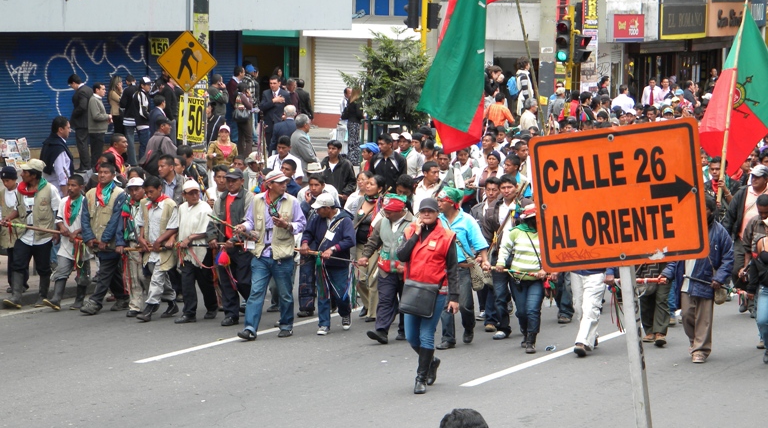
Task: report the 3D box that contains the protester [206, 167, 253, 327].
[{"bbox_3d":[-1.657,0.350,25.237,0.540,1.712,0.450,3,6,25],"label":"protester"}]

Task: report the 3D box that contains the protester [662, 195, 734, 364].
[{"bbox_3d":[3.175,0.633,23.282,0.660,1.662,0.480,3,6,20],"label":"protester"}]

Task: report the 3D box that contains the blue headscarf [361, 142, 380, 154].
[{"bbox_3d":[-0.180,-0.865,31.000,0.270,0.140,0.180,9,2,-25],"label":"blue headscarf"}]

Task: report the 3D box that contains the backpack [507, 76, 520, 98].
[{"bbox_3d":[2.640,-2.579,47.500,0.220,0.460,0.300,-2,6,-30],"label":"backpack"}]

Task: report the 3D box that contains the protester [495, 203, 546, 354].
[{"bbox_3d":[1.410,0.650,23.650,0.560,1.509,0.420,2,6,15],"label":"protester"}]

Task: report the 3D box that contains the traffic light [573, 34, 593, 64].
[{"bbox_3d":[3.664,-3.042,43.000,0.290,0.520,0.250,4,7,30],"label":"traffic light"}]

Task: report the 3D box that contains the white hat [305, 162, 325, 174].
[{"bbox_3d":[-0.797,-0.529,27.100,0.240,0.120,0.280,3,6,27],"label":"white hat"}]

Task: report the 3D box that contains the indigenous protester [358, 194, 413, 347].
[{"bbox_3d":[0.046,0.558,24.193,0.600,1.548,0.550,3,6,25],"label":"indigenous protester"}]

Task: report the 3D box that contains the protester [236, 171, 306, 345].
[{"bbox_3d":[-1.143,0.418,23.450,0.660,1.703,0.580,3,6,20],"label":"protester"}]

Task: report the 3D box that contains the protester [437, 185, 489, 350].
[{"bbox_3d":[0.787,0.546,23.350,0.550,1.635,0.520,5,7,37],"label":"protester"}]

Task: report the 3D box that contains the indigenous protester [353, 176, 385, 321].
[{"bbox_3d":[-0.128,0.368,25.792,0.480,1.605,0.420,4,7,33],"label":"indigenous protester"}]

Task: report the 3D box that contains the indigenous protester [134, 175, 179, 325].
[{"bbox_3d":[-2.466,0.385,25.250,0.480,1.572,0.500,4,6,27],"label":"indigenous protester"}]

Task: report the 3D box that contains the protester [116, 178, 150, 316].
[{"bbox_3d":[-2.736,0.367,25.550,0.500,1.547,0.450,3,6,25],"label":"protester"}]

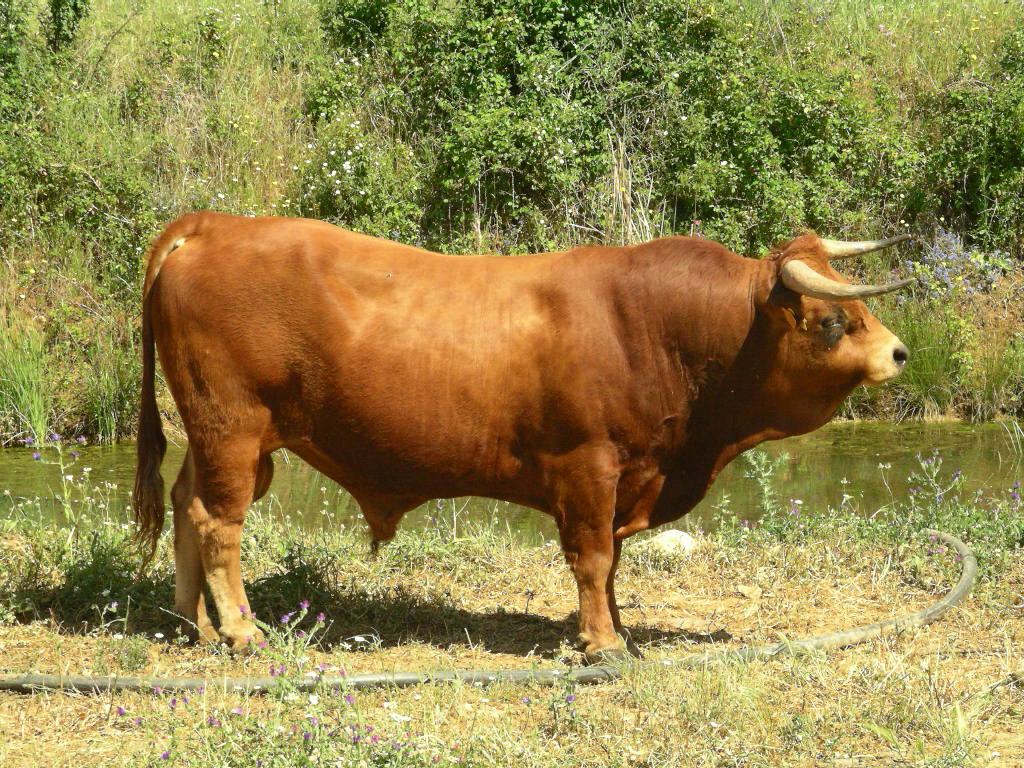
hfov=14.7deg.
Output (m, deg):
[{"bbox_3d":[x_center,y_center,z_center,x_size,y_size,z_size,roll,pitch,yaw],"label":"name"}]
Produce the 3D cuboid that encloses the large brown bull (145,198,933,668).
[{"bbox_3d":[0.036,0.173,13.600,2.660,1.520,0.740,0,5,2],"label":"large brown bull"}]

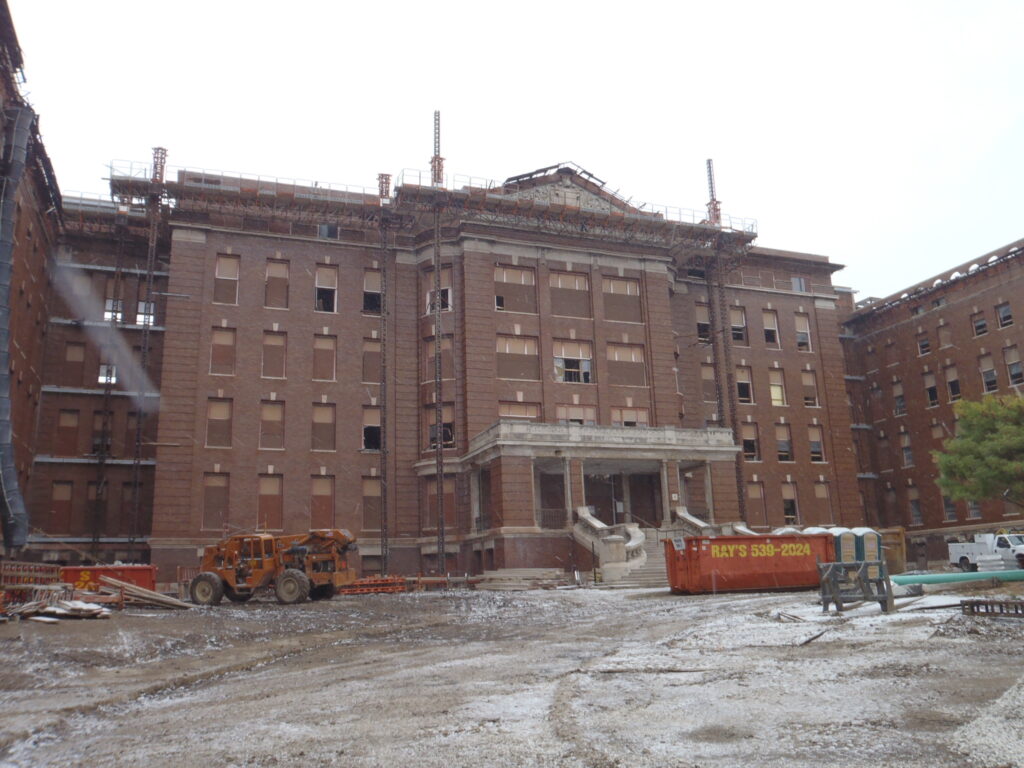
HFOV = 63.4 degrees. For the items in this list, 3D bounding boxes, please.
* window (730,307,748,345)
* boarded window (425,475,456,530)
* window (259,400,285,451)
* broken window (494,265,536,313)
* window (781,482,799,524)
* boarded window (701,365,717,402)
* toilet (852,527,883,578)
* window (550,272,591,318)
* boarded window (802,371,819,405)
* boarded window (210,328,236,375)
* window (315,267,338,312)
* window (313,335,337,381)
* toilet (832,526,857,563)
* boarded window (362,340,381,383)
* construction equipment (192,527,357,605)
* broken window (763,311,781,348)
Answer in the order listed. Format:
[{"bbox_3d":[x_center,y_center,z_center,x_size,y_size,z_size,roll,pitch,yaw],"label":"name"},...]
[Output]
[{"bbox_3d":[16.890,-4.213,61.528,1.396,3.150,0.200,3,-15,-21],"label":"window"},{"bbox_3d":[-3.794,6.258,44.288,1.860,2.823,0.160,-8,-15,22],"label":"boarded window"},{"bbox_3d":[-13.813,2.398,47.820,1.396,2.871,0.200,3,-15,-21],"label":"window"},{"bbox_3d":[0.304,-5.920,52.217,2.805,3.150,0.200,3,-15,-21],"label":"broken window"},{"bbox_3d":[17.577,7.591,52.280,1.126,2.726,0.170,3,-15,-20],"label":"window"},{"bbox_3d":[14.379,-0.074,59.883,1.350,2.803,0.200,3,-15,-20],"label":"boarded window"},{"bbox_3d":[15.715,7.756,37.446,1.120,2.300,1.200,1,-14,-12],"label":"toilet"},{"bbox_3d":[3.337,-5.013,47.143,2.445,2.714,0.170,3,-15,-20],"label":"window"},{"bbox_3d":[19.740,0.399,54.947,1.126,2.483,0.170,3,-15,-20],"label":"boarded window"},{"bbox_3d":[-16.640,-1.841,47.803,1.396,2.855,0.200,3,-15,-21],"label":"boarded window"},{"bbox_3d":[-9.995,-5.140,44.829,1.126,2.714,0.170,3,-15,-20],"label":"window"},{"bbox_3d":[-11.220,-1.528,49.842,1.396,2.855,0.200,3,-15,-21],"label":"window"},{"bbox_3d":[14.406,7.659,36.816,1.120,2.320,1.180,3,-14,-18],"label":"toilet"},{"bbox_3d":[-8.465,-1.369,50.879,1.396,2.855,0.200,3,-15,-21],"label":"boarded window"},{"bbox_3d":[-8.825,6.866,31.066,6.250,2.590,2.500,-6,-14,15],"label":"construction equipment"},{"bbox_3d":[19.746,-4.098,62.987,1.350,3.085,0.200,3,-15,-20],"label":"broken window"}]

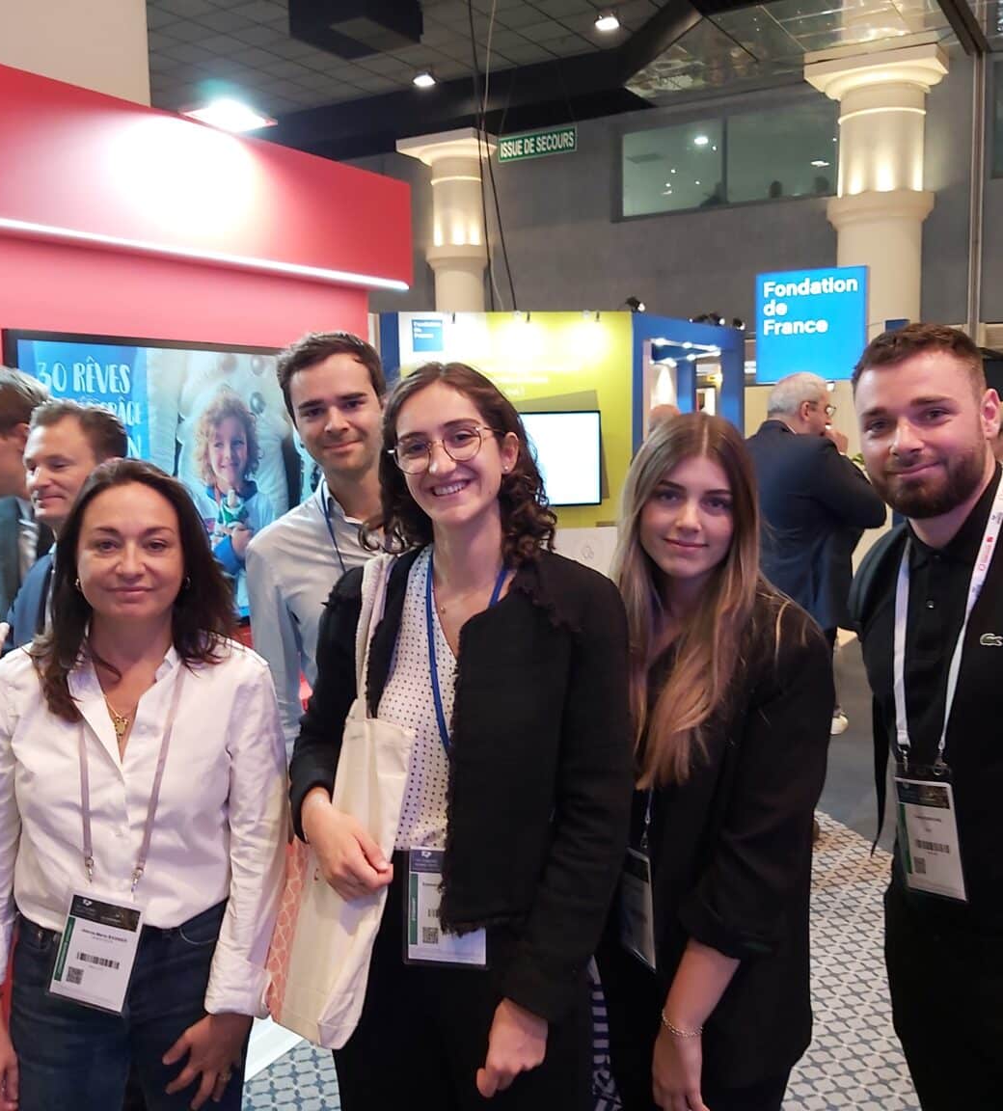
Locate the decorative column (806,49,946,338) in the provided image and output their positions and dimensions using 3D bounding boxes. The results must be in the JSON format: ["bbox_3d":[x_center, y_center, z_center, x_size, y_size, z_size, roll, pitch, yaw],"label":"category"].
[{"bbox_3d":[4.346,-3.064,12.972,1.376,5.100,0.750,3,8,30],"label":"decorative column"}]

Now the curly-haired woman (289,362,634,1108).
[{"bbox_3d":[-0.036,0.568,1.640,0.480,1.683,0.340,1,7,17],"label":"curly-haired woman"}]

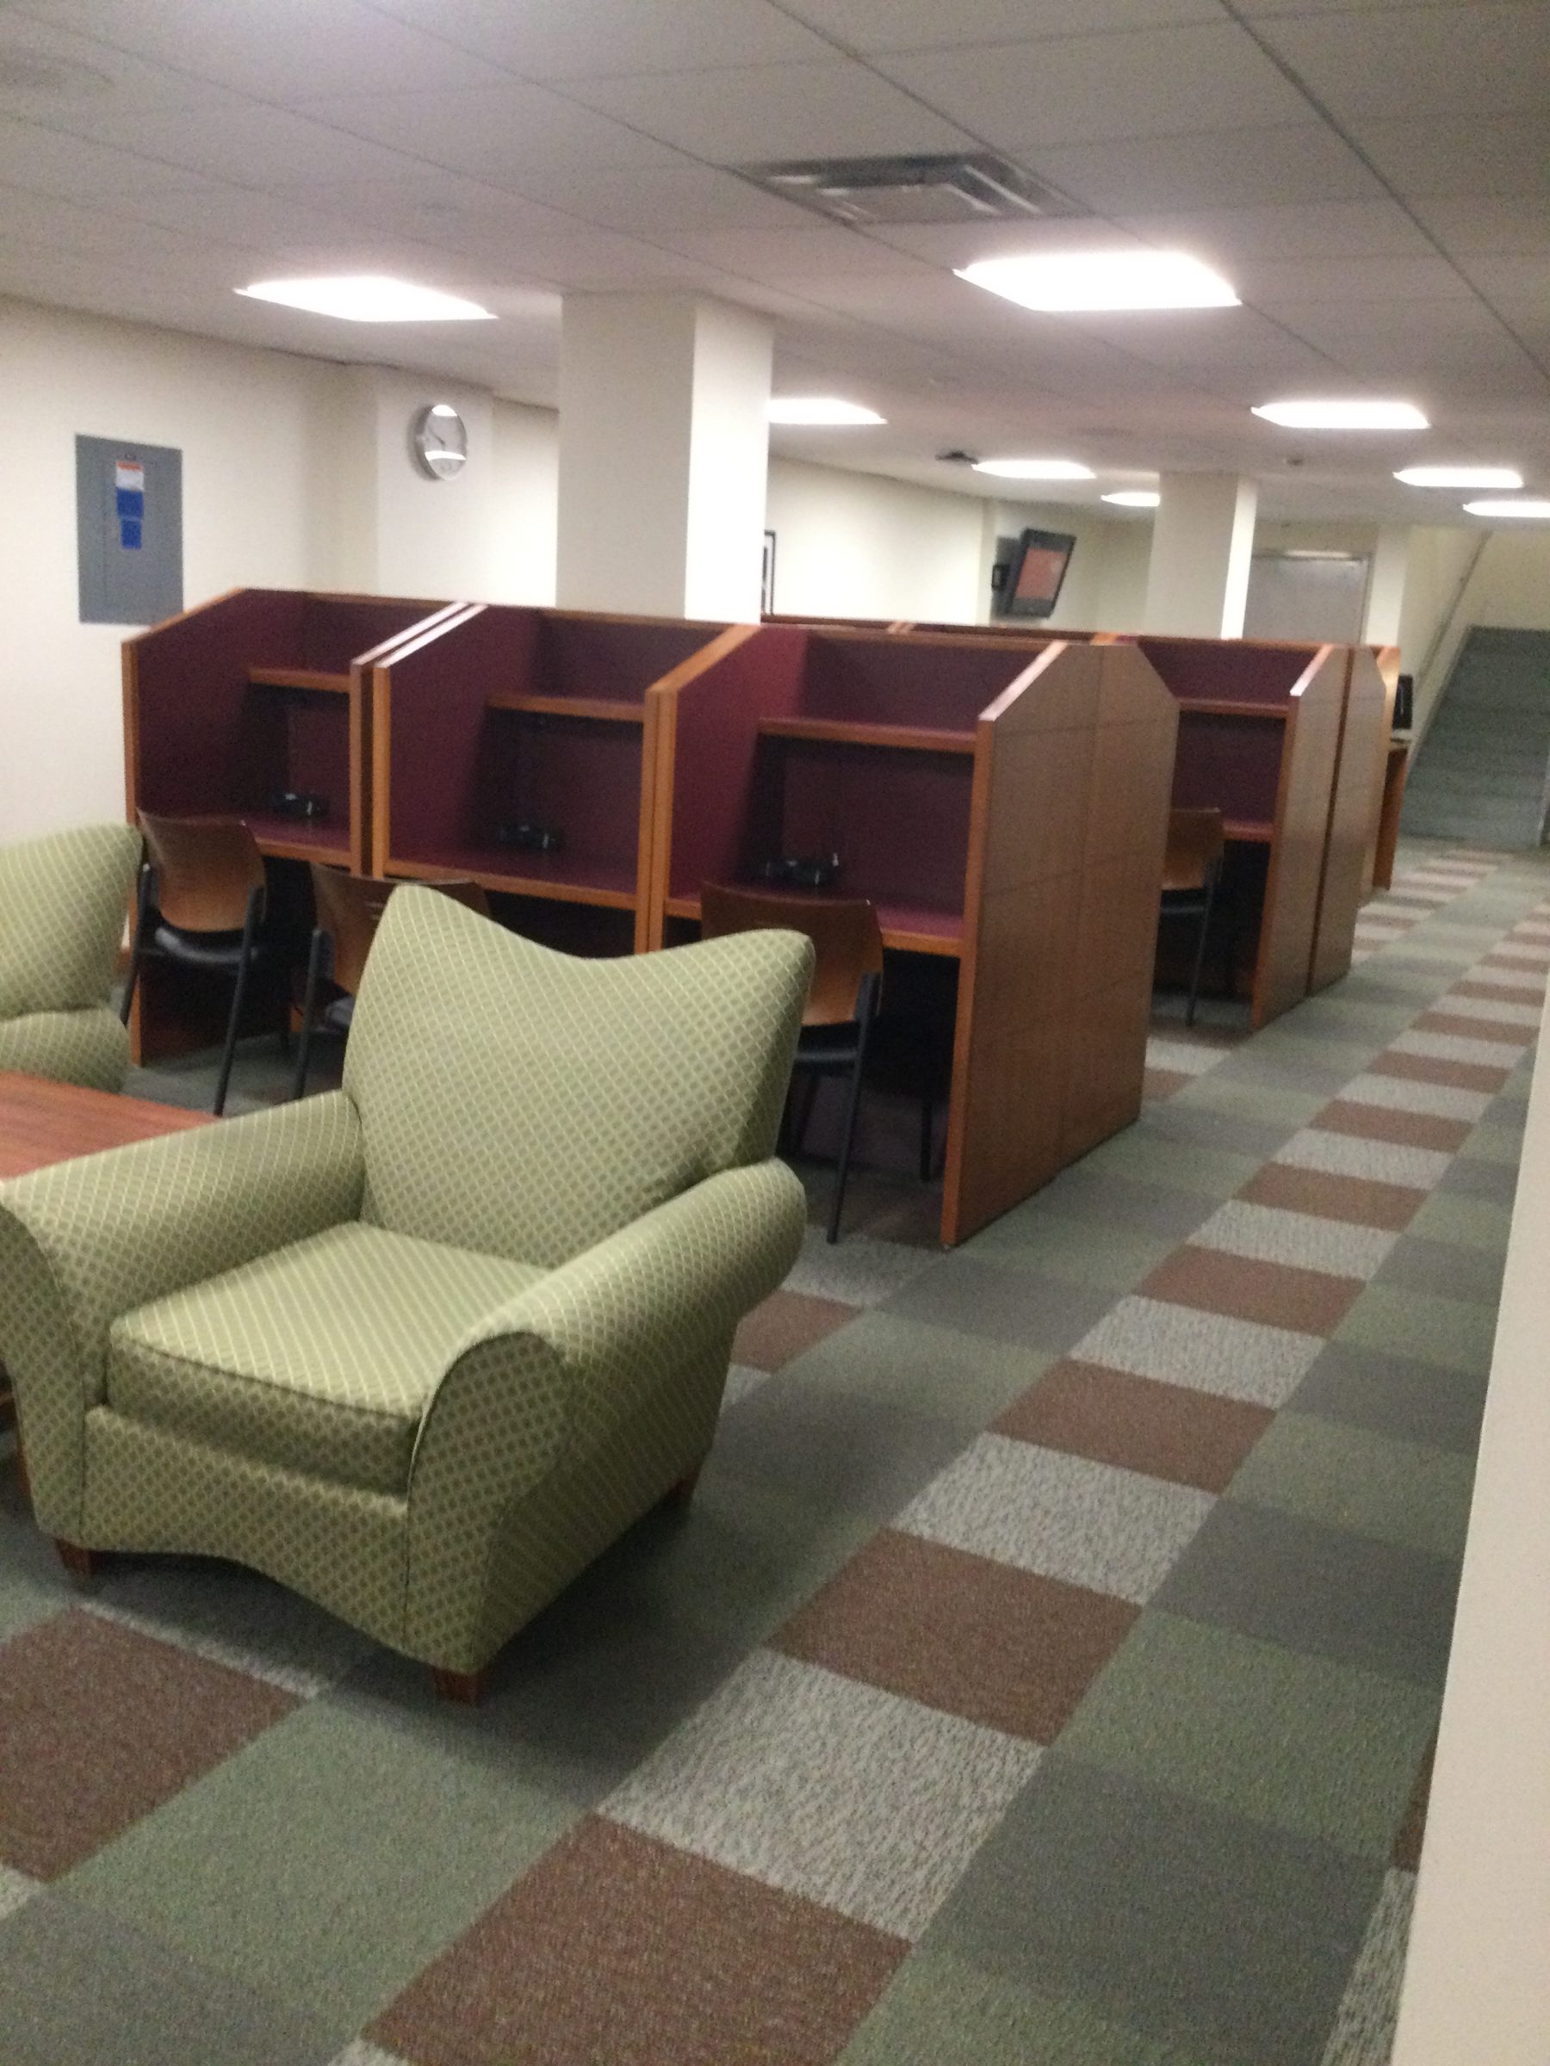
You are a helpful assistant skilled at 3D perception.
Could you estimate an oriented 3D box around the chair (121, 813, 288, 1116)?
[{"bbox_3d":[-1.665,-0.259,5.666,0.510,0.850,0.580,9,14,25],"label":"chair"}]

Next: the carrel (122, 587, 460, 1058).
[{"bbox_3d":[-1.444,-0.625,5.968,0.960,1.500,0.800,10,15,27],"label":"carrel"}]

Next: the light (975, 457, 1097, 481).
[{"bbox_3d":[1.599,-3.471,11.404,0.610,0.070,0.610,10,15,27],"label":"light"}]

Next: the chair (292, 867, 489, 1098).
[{"bbox_3d":[-0.872,-0.025,4.852,0.510,0.850,0.580,8,14,18],"label":"chair"}]

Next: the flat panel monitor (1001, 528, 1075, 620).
[{"bbox_3d":[2.000,-3.491,14.064,0.100,0.620,1.000,19,18,24],"label":"flat panel monitor"}]

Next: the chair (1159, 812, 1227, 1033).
[{"bbox_3d":[1.595,-0.532,7.684,0.510,0.850,0.580,8,14,20],"label":"chair"}]

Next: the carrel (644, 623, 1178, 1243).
[{"bbox_3d":[0.435,-0.393,5.386,0.960,1.500,1.500,10,15,27],"label":"carrel"}]

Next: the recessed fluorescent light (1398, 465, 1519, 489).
[{"bbox_3d":[3.809,-3.102,10.295,0.610,0.070,0.610,10,15,27],"label":"recessed fluorescent light"}]

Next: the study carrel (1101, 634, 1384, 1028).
[{"bbox_3d":[1.975,-0.958,8.180,0.960,1.500,1.560,10,15,27],"label":"study carrel"}]

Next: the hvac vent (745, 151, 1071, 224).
[{"bbox_3d":[0.291,-1.841,4.043,0.600,0.060,0.600,10,15,27],"label":"hvac vent"}]

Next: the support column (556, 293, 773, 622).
[{"bbox_3d":[-0.389,-1.085,6.032,0.480,2.440,0.490,10,15,27],"label":"support column"}]

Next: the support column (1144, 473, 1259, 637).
[{"bbox_3d":[2.525,-2.126,11.282,0.460,2.430,0.460,10,15,27],"label":"support column"}]

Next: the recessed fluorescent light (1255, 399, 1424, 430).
[{"bbox_3d":[2.352,-2.576,7.691,0.610,0.070,0.610,10,15,27],"label":"recessed fluorescent light"}]

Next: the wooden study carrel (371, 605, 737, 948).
[{"bbox_3d":[-0.557,-0.472,5.447,0.920,1.490,0.780,10,15,27],"label":"wooden study carrel"}]

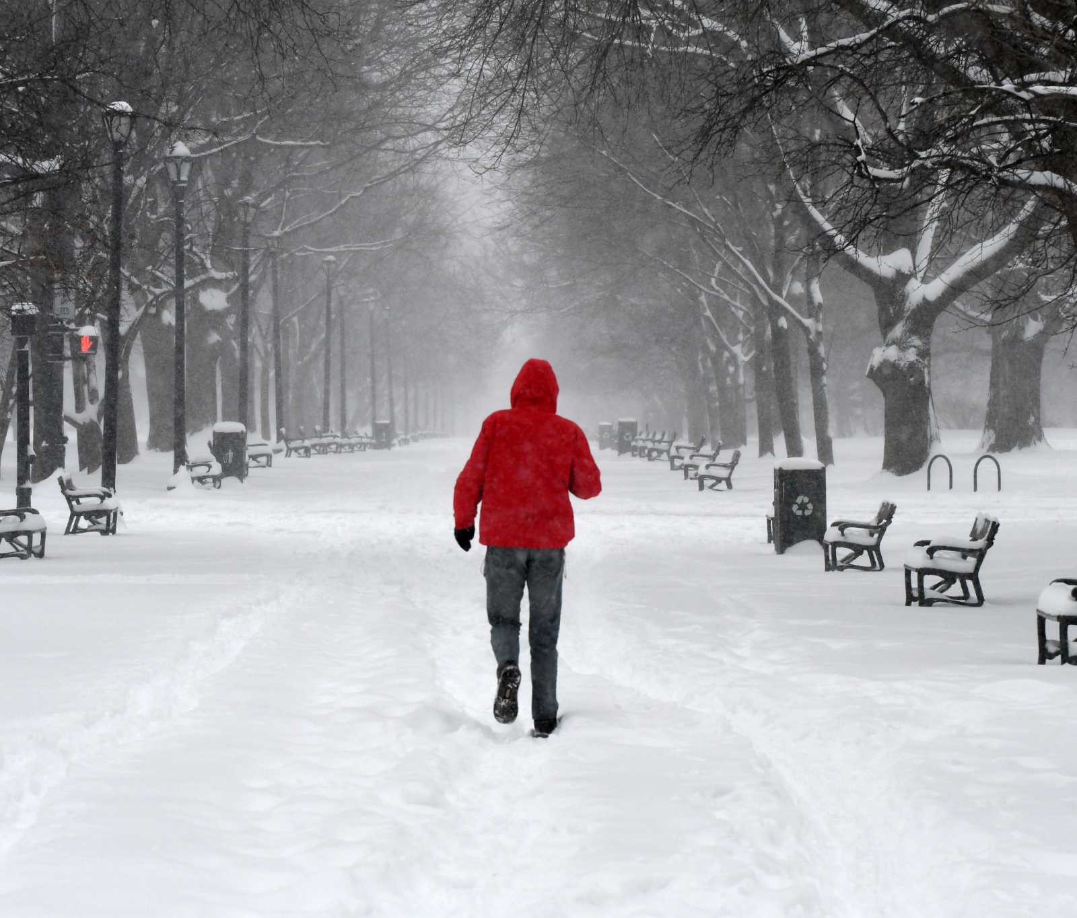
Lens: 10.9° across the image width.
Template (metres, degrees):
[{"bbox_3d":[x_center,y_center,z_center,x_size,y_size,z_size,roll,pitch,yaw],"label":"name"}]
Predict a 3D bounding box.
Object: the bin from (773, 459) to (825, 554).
[{"bbox_3d":[2.908,0.578,62.474,0.550,0.980,0.560,0,1,0],"label":"bin"}]

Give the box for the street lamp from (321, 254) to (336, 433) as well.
[{"bbox_3d":[-7.052,-3.781,189.000,0.480,6.050,0.480,0,0,0],"label":"street lamp"}]

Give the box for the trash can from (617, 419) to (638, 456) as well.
[{"bbox_3d":[2.738,-0.626,172.000,0.600,1.130,0.620,0,0,0],"label":"trash can"}]

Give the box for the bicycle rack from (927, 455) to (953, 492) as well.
[{"bbox_3d":[6.989,0.316,98.000,0.060,0.800,0.630,0,0,44],"label":"bicycle rack"}]

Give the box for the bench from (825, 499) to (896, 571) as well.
[{"bbox_3d":[3.303,0.772,57.945,0.673,0.770,1.500,0,1,0],"label":"bench"}]

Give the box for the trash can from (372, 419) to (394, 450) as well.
[{"bbox_3d":[-6.223,-0.887,226.000,0.630,1.130,0.630,0,0,0],"label":"trash can"}]

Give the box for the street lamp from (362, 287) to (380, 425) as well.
[{"bbox_3d":[-6.732,-3.932,227.000,0.420,5.692,0.420,0,1,0],"label":"street lamp"}]

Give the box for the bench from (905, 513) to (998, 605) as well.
[{"bbox_3d":[3.386,0.816,46.245,0.679,0.770,1.500,0,1,0],"label":"bench"}]

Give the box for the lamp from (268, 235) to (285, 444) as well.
[{"bbox_3d":[-7.268,-3.255,156.000,0.480,6.000,0.480,0,0,0],"label":"lamp"}]

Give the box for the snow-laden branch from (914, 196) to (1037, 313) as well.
[{"bbox_3d":[8.711,-4.052,112.000,2.550,2.350,1.100,0,0,0],"label":"snow-laden branch"}]

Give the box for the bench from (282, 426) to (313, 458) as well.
[{"bbox_3d":[-5.859,-0.353,136.700,0.680,0.800,1.550,0,0,0],"label":"bench"}]

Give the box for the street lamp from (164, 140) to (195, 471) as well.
[{"bbox_3d":[-6.103,-2.532,95.500,0.480,5.795,0.480,0,0,0],"label":"street lamp"}]

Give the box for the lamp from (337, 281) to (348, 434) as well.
[{"bbox_3d":[-6.791,-3.359,195.000,0.420,5.599,0.420,0,1,0],"label":"lamp"}]

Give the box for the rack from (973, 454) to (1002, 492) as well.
[{"bbox_3d":[7.420,0.249,93.000,0.480,0.680,0.060,0,1,0],"label":"rack"}]

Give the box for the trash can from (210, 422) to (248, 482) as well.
[{"bbox_3d":[-5.501,-0.105,100.000,0.570,1.090,0.570,0,0,0],"label":"trash can"}]

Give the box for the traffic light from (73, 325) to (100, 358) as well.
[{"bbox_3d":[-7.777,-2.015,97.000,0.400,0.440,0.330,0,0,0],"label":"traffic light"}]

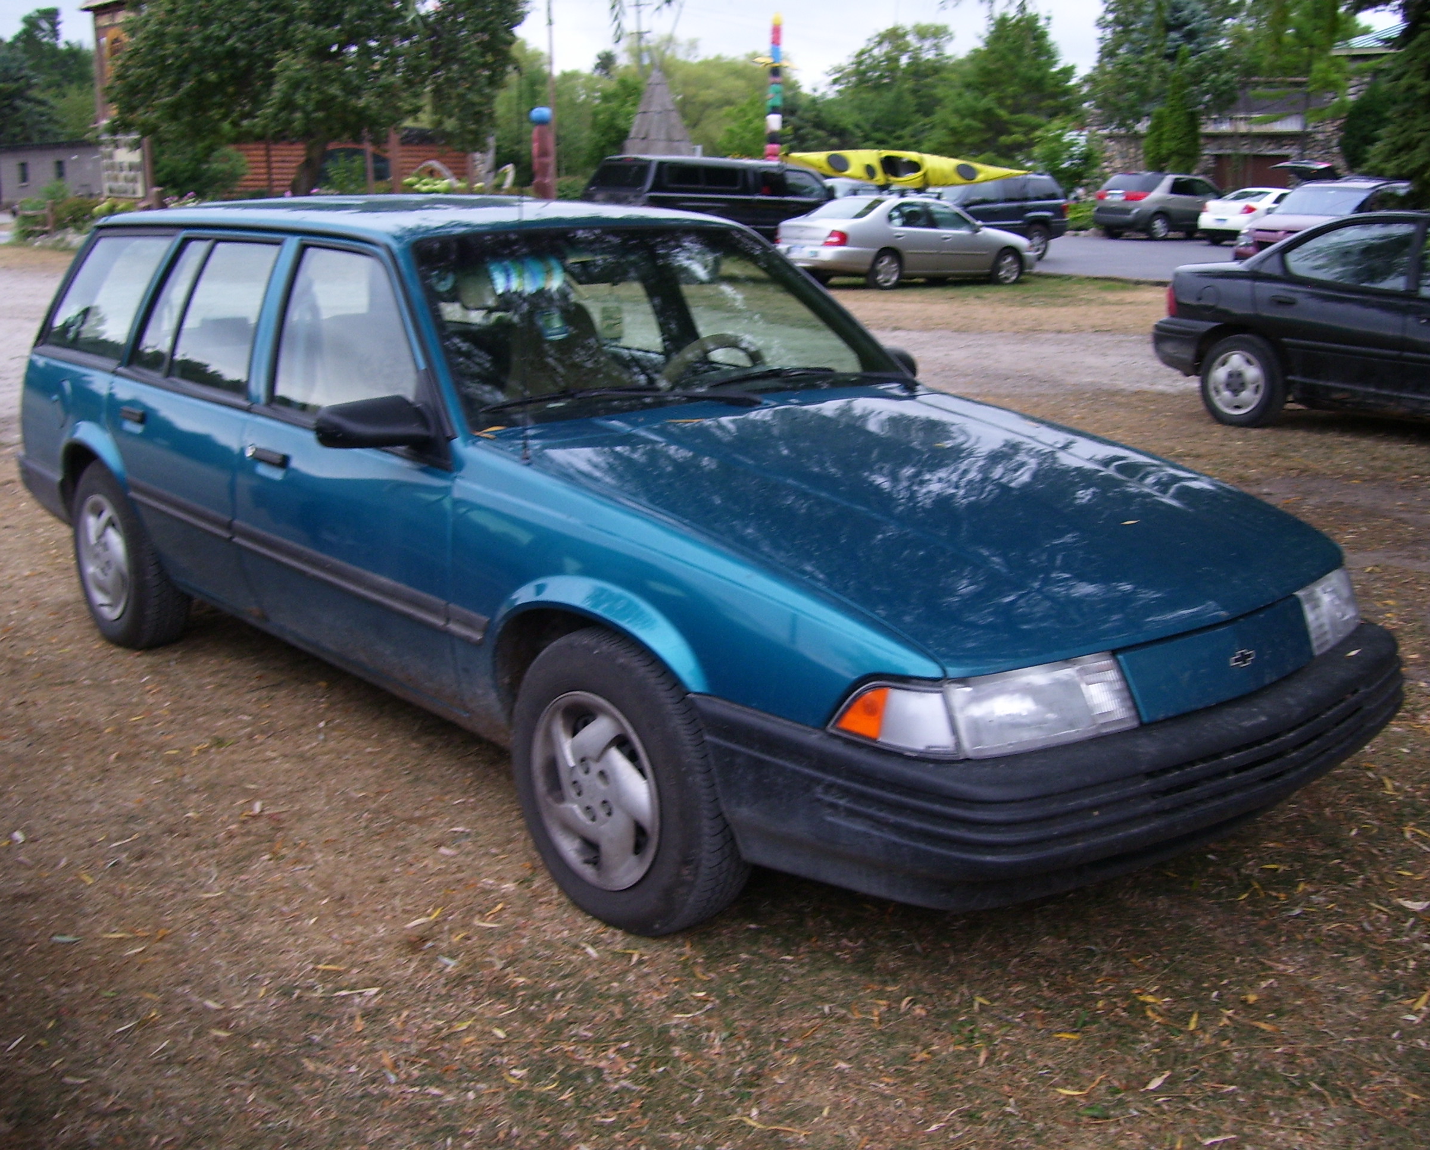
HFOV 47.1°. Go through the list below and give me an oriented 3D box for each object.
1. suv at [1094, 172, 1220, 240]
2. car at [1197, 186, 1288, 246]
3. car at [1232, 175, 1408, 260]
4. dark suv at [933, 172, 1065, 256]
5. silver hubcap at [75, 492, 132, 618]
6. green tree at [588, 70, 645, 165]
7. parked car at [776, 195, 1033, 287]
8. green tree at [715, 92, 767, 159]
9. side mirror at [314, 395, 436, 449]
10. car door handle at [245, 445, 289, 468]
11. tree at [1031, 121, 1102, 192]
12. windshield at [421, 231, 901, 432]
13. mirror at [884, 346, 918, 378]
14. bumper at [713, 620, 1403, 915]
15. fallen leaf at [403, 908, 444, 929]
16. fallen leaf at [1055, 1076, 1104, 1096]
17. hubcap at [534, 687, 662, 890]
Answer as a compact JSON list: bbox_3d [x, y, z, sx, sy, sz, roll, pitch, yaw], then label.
[{"bbox_3d":[12.761,-10.265,45.491,4.740,1.750,1.870,-9,16,-31],"label":"suv"},{"bbox_3d":[14.546,-9.259,42.300,4.750,1.450,1.790,-8,16,-30],"label":"car"},{"bbox_3d":[11.425,-6.565,30.500,1.860,1.700,4.650,13,19,42],"label":"car"},{"bbox_3d":[4.841,-6.930,31.877,4.500,1.680,1.790,-12,18,-39],"label":"dark suv"},{"bbox_3d":[-1.897,-0.054,5.116,0.060,0.400,0.400,-12,18,-39],"label":"silver hubcap"},{"bbox_3d":[-3.553,-15.641,59.992,3.200,5.440,3.200,-1,14,0],"label":"green tree"},{"bbox_3d":[3.231,-5.435,26.672,4.655,1.420,1.755,-9,16,-35],"label":"parked car"},{"bbox_3d":[0.957,-15.320,60.082,2.800,4.690,2.800,-1,14,0],"label":"green tree"},{"bbox_3d":[-0.687,-0.311,3.305,0.205,0.100,0.115,-12,18,-38],"label":"side mirror"},{"bbox_3d":[-1.061,-0.284,3.881,0.035,0.038,0.165,-12,18,-38],"label":"car door handle"},{"bbox_3d":[10.940,-12.394,51.000,2.400,3.300,2.300,3,14,11],"label":"tree"},{"bbox_3d":[-0.138,-0.634,3.987,1.340,0.110,0.700,-12,56,-38],"label":"windshield"},{"bbox_3d":[0.540,-0.605,4.636,0.190,0.120,0.150,-12,18,-39],"label":"mirror"},{"bbox_3d":[0.807,0.281,3.173,1.660,0.300,0.680,-12,18,-39],"label":"bumper"},{"bbox_3d":[-0.592,0.692,3.339,0.030,0.012,0.110,9,17,32],"label":"fallen leaf"},{"bbox_3d":[0.587,0.814,2.616,0.092,0.012,0.032,-6,15,-23],"label":"fallen leaf"},{"bbox_3d":[-0.224,0.420,3.219,0.060,0.400,0.400,-12,19,-41],"label":"hubcap"}]

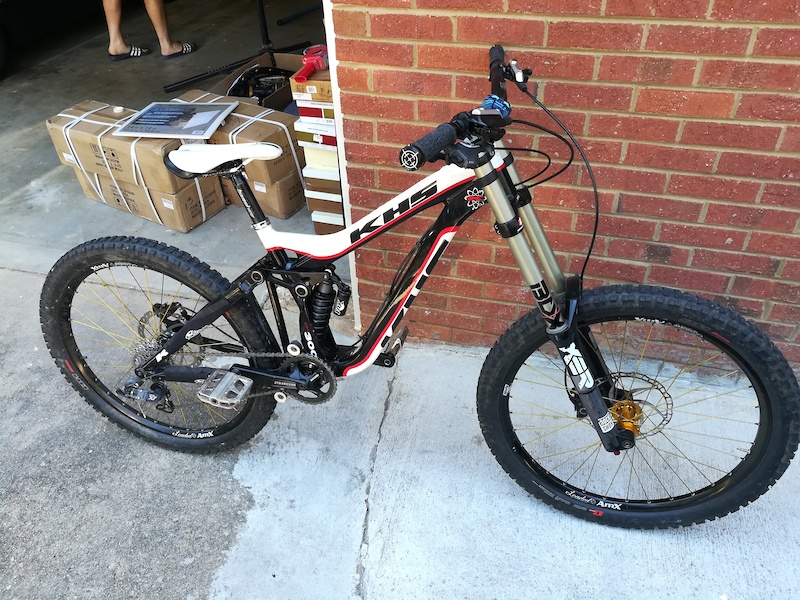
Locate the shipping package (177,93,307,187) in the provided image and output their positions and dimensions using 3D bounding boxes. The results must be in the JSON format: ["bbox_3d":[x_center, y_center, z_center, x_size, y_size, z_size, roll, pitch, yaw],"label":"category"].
[{"bbox_3d":[-0.805,-0.749,2.786,0.690,0.205,0.290,16,42,22],"label":"shipping package"}]

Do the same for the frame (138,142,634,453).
[{"bbox_3d":[-0.072,-0.021,1.333,1.220,0.700,0.250,6,32,12],"label":"frame"}]

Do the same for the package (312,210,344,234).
[{"bbox_3d":[-0.246,-0.394,2.664,0.195,0.105,0.290,9,39,13],"label":"package"}]

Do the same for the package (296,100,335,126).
[{"bbox_3d":[-0.252,-0.788,2.366,0.195,0.088,0.290,9,39,13],"label":"package"}]

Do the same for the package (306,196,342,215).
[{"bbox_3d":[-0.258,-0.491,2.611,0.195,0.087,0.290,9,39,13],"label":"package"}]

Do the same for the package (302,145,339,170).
[{"bbox_3d":[-0.240,-0.631,2.443,0.190,0.090,0.290,8,38,13],"label":"package"}]

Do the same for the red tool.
[{"bbox_3d":[-0.296,-0.866,2.199,0.135,0.075,0.195,8,38,13],"label":"red tool"}]

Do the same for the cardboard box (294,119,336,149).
[{"bbox_3d":[-0.277,-0.710,2.410,0.200,0.095,0.300,9,39,13],"label":"cardboard box"}]

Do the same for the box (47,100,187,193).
[{"bbox_3d":[-1.183,-0.683,2.662,0.700,0.201,0.264,17,41,23],"label":"box"}]

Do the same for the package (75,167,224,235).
[{"bbox_3d":[-1.179,-0.531,2.820,0.690,0.175,0.255,18,42,24],"label":"package"}]

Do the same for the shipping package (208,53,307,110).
[{"bbox_3d":[-0.814,-1.322,3.785,0.425,0.200,0.838,11,39,16],"label":"shipping package"}]

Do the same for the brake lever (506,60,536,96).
[{"bbox_3d":[0.254,-0.462,1.257,0.060,0.055,0.140,6,32,12],"label":"brake lever"}]

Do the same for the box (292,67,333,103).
[{"bbox_3d":[-0.266,-0.836,2.281,0.205,0.076,0.270,7,38,11],"label":"box"}]

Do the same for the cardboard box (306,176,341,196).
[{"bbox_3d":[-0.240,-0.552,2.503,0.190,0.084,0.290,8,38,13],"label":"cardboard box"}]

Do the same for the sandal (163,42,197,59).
[{"bbox_3d":[-1.683,-1.915,4.565,0.105,0.075,0.285,27,46,32],"label":"sandal"}]

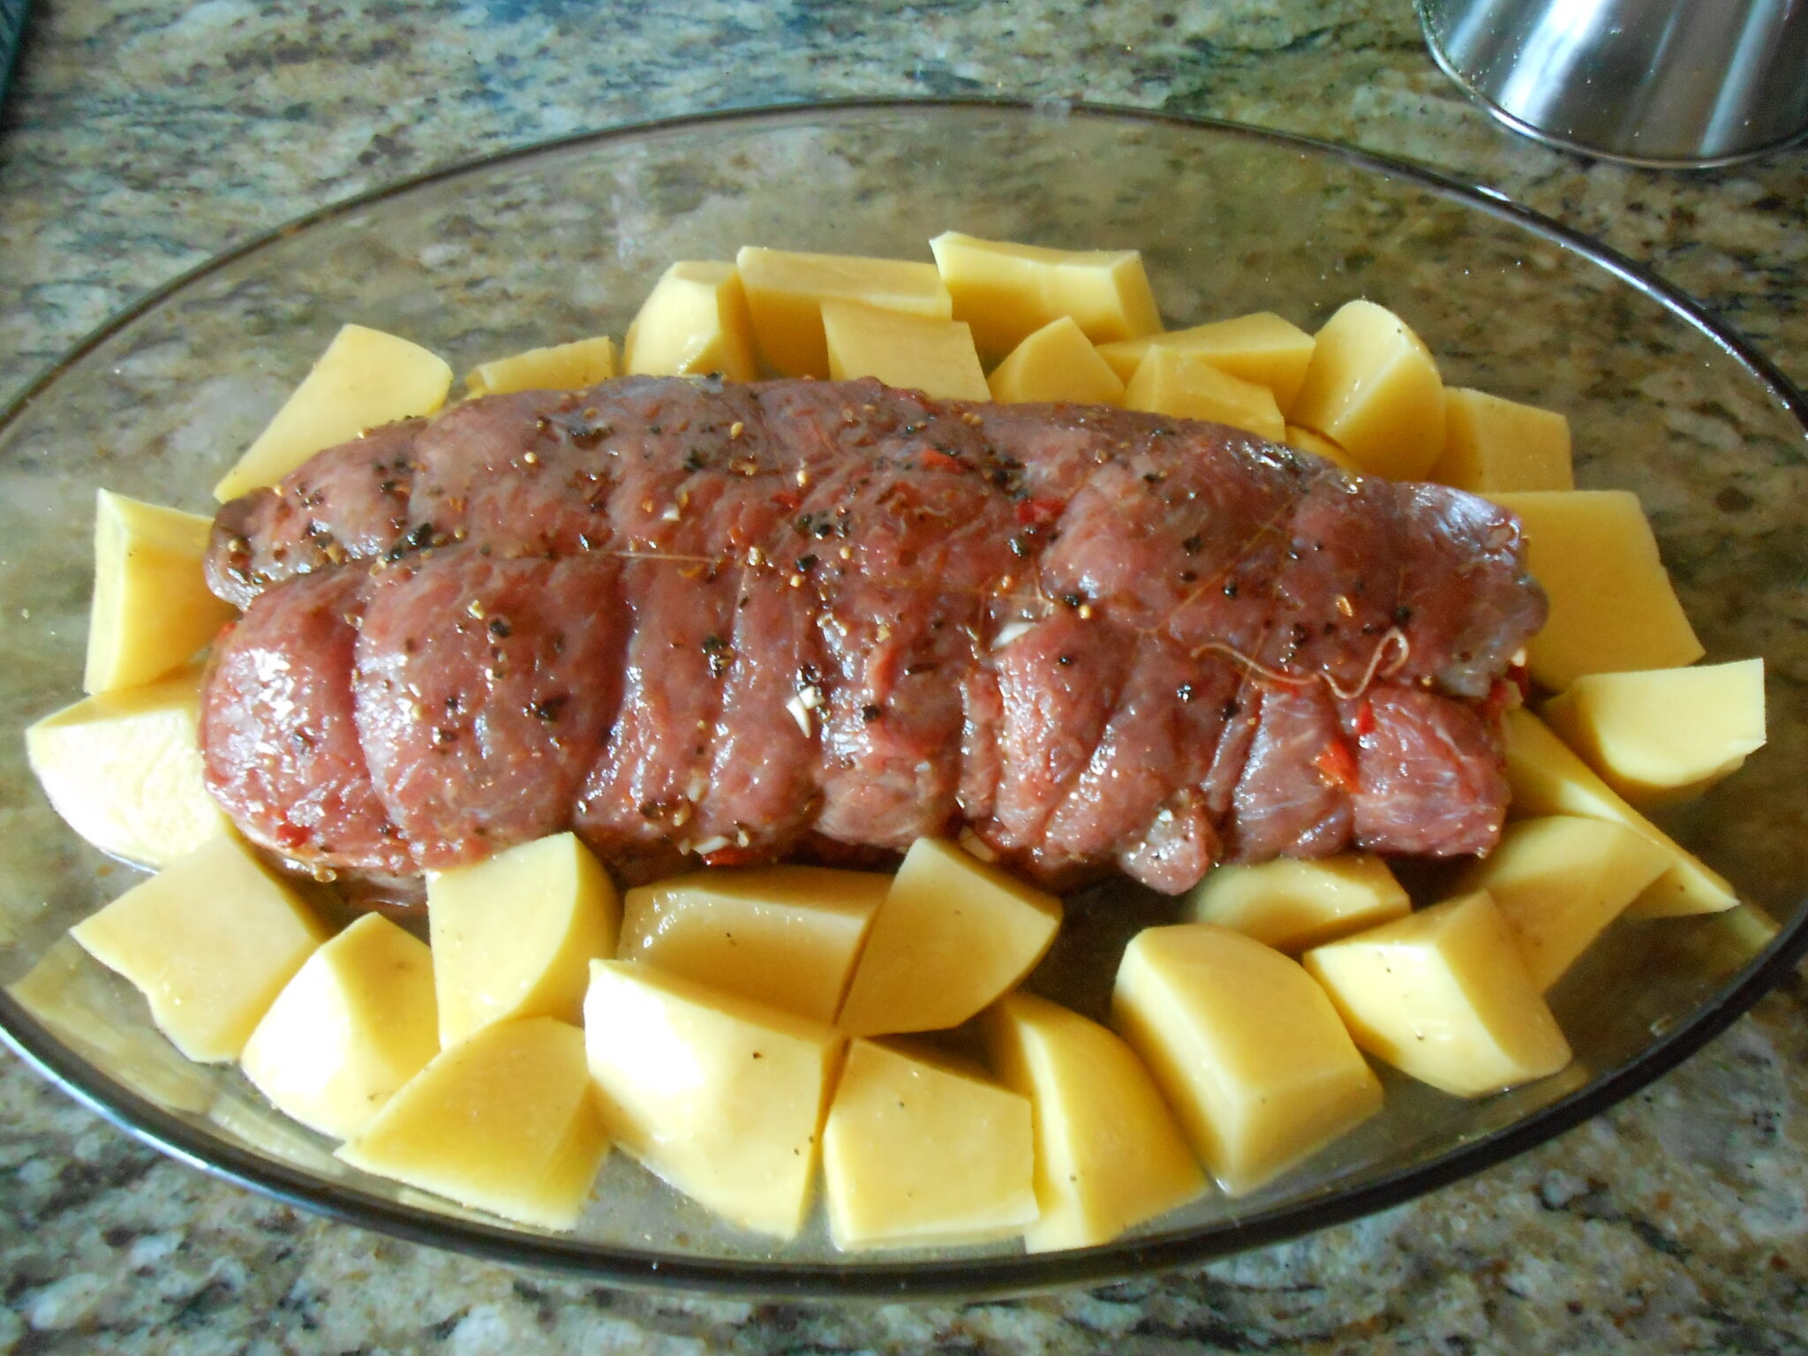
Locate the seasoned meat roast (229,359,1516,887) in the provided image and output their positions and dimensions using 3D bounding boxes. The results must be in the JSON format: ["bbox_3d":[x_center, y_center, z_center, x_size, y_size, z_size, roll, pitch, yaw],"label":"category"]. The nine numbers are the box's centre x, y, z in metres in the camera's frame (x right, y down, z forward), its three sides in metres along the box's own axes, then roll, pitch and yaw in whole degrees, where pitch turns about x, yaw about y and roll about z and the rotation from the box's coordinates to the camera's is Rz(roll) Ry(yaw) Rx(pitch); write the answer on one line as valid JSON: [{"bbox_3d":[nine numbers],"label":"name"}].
[{"bbox_3d":[-0.006,-0.009,0.319,0.247,0.070,0.100,1,57,1],"label":"seasoned meat roast"}]

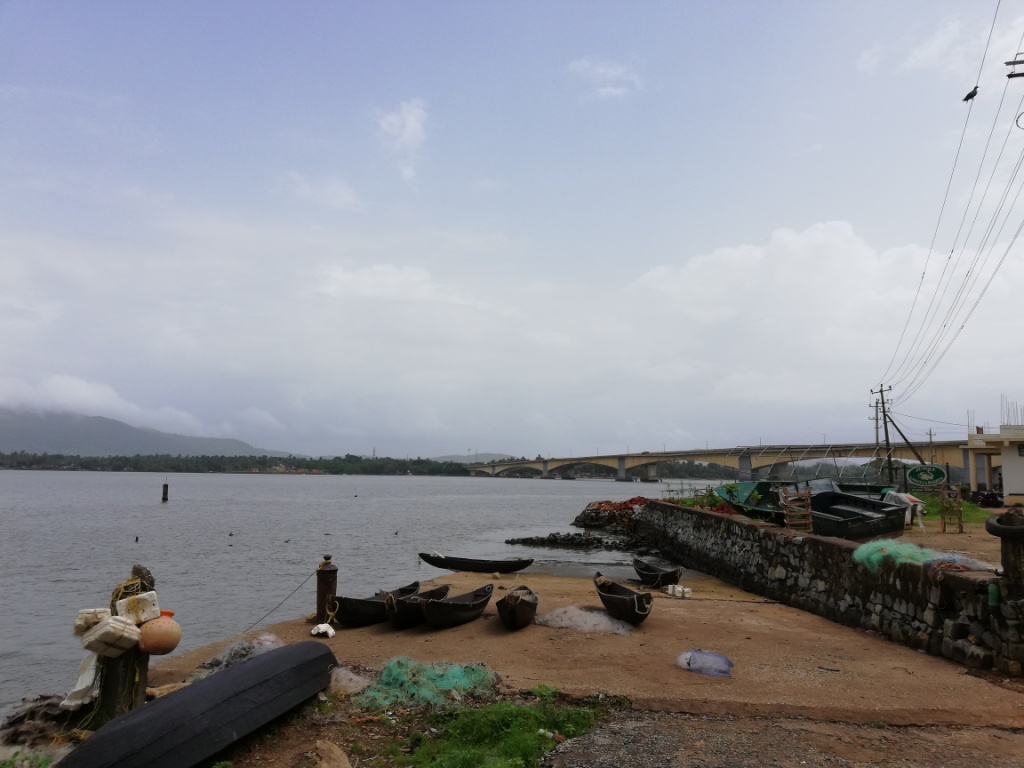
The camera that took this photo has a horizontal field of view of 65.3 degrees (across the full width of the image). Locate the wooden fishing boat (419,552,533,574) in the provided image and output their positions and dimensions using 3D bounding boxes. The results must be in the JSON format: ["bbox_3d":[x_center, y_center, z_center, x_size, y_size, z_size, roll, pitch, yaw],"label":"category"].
[{"bbox_3d":[-1.293,6.360,28.300,4.100,0.660,0.750,-1,-6,10],"label":"wooden fishing boat"}]

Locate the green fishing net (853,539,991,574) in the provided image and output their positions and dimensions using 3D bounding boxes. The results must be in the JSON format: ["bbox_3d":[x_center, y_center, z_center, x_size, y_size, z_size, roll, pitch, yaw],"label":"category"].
[{"bbox_3d":[6.719,2.877,13.400,0.950,0.400,3.200,0,-6,3],"label":"green fishing net"}]

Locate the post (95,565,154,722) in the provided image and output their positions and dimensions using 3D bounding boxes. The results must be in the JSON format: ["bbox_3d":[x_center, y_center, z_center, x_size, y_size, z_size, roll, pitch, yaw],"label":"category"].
[{"bbox_3d":[-3.755,2.518,7.750,0.500,1.470,0.480,3,-7,-26],"label":"post"}]

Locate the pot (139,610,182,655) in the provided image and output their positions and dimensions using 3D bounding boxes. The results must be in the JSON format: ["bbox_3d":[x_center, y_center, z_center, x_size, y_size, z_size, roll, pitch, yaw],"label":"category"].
[{"bbox_3d":[-3.279,2.318,7.450,0.390,0.390,0.390,11,-6,1],"label":"pot"}]

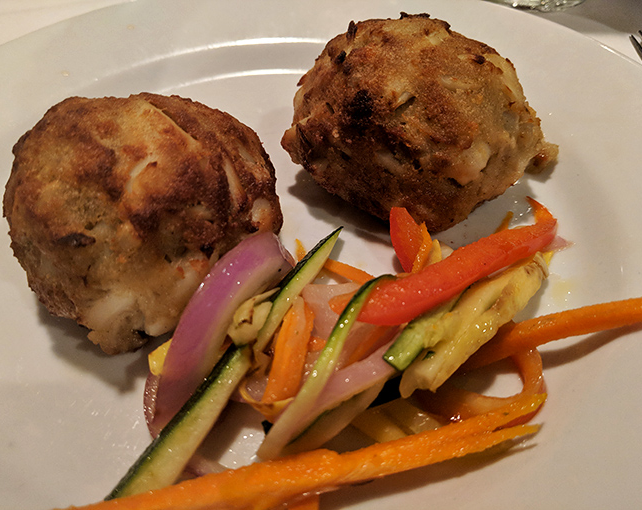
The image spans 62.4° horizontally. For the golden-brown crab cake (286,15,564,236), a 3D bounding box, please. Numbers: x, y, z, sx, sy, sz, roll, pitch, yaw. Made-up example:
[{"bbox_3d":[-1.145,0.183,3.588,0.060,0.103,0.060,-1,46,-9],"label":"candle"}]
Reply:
[{"bbox_3d":[0.030,-0.043,0.172,0.083,0.059,0.080,-3,52,0],"label":"golden-brown crab cake"}]

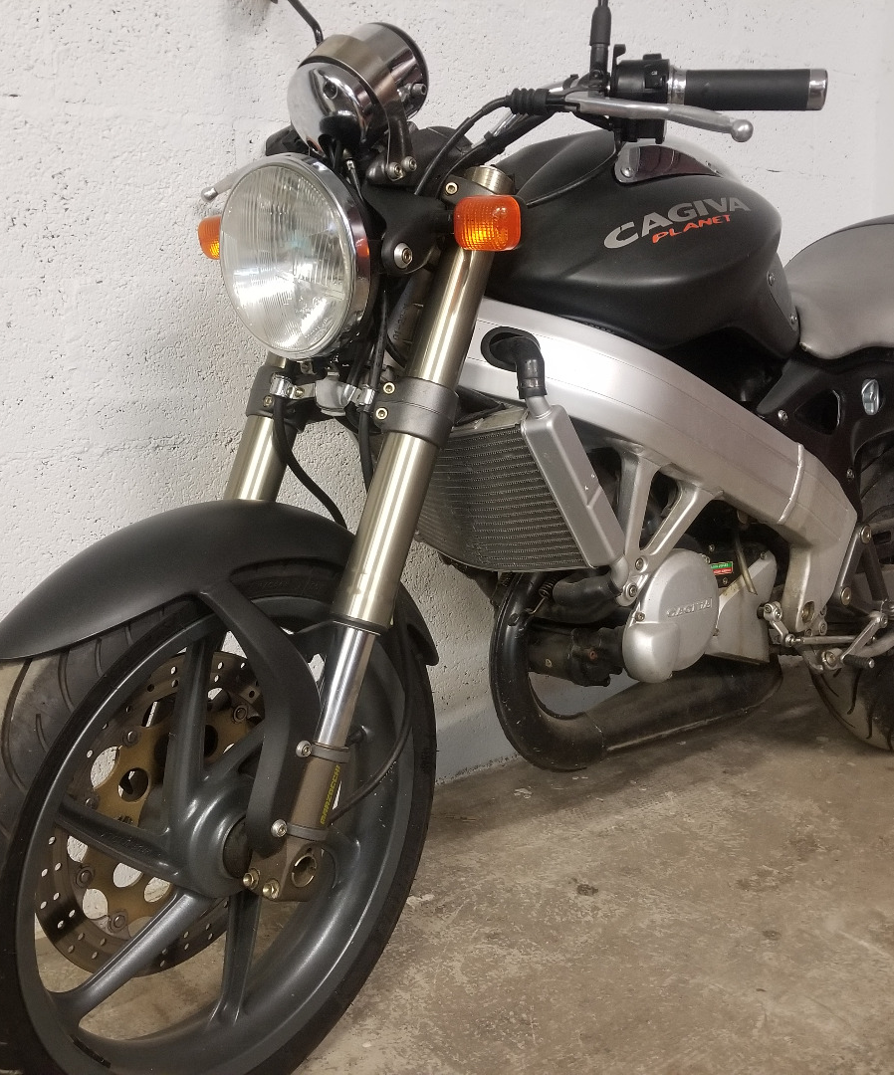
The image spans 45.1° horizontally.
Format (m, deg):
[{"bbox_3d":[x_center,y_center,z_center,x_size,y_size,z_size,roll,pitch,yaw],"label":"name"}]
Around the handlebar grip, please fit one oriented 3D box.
[{"bbox_3d":[0.267,-0.398,0.957,0.134,0.037,0.037,8,13,17],"label":"handlebar grip"}]

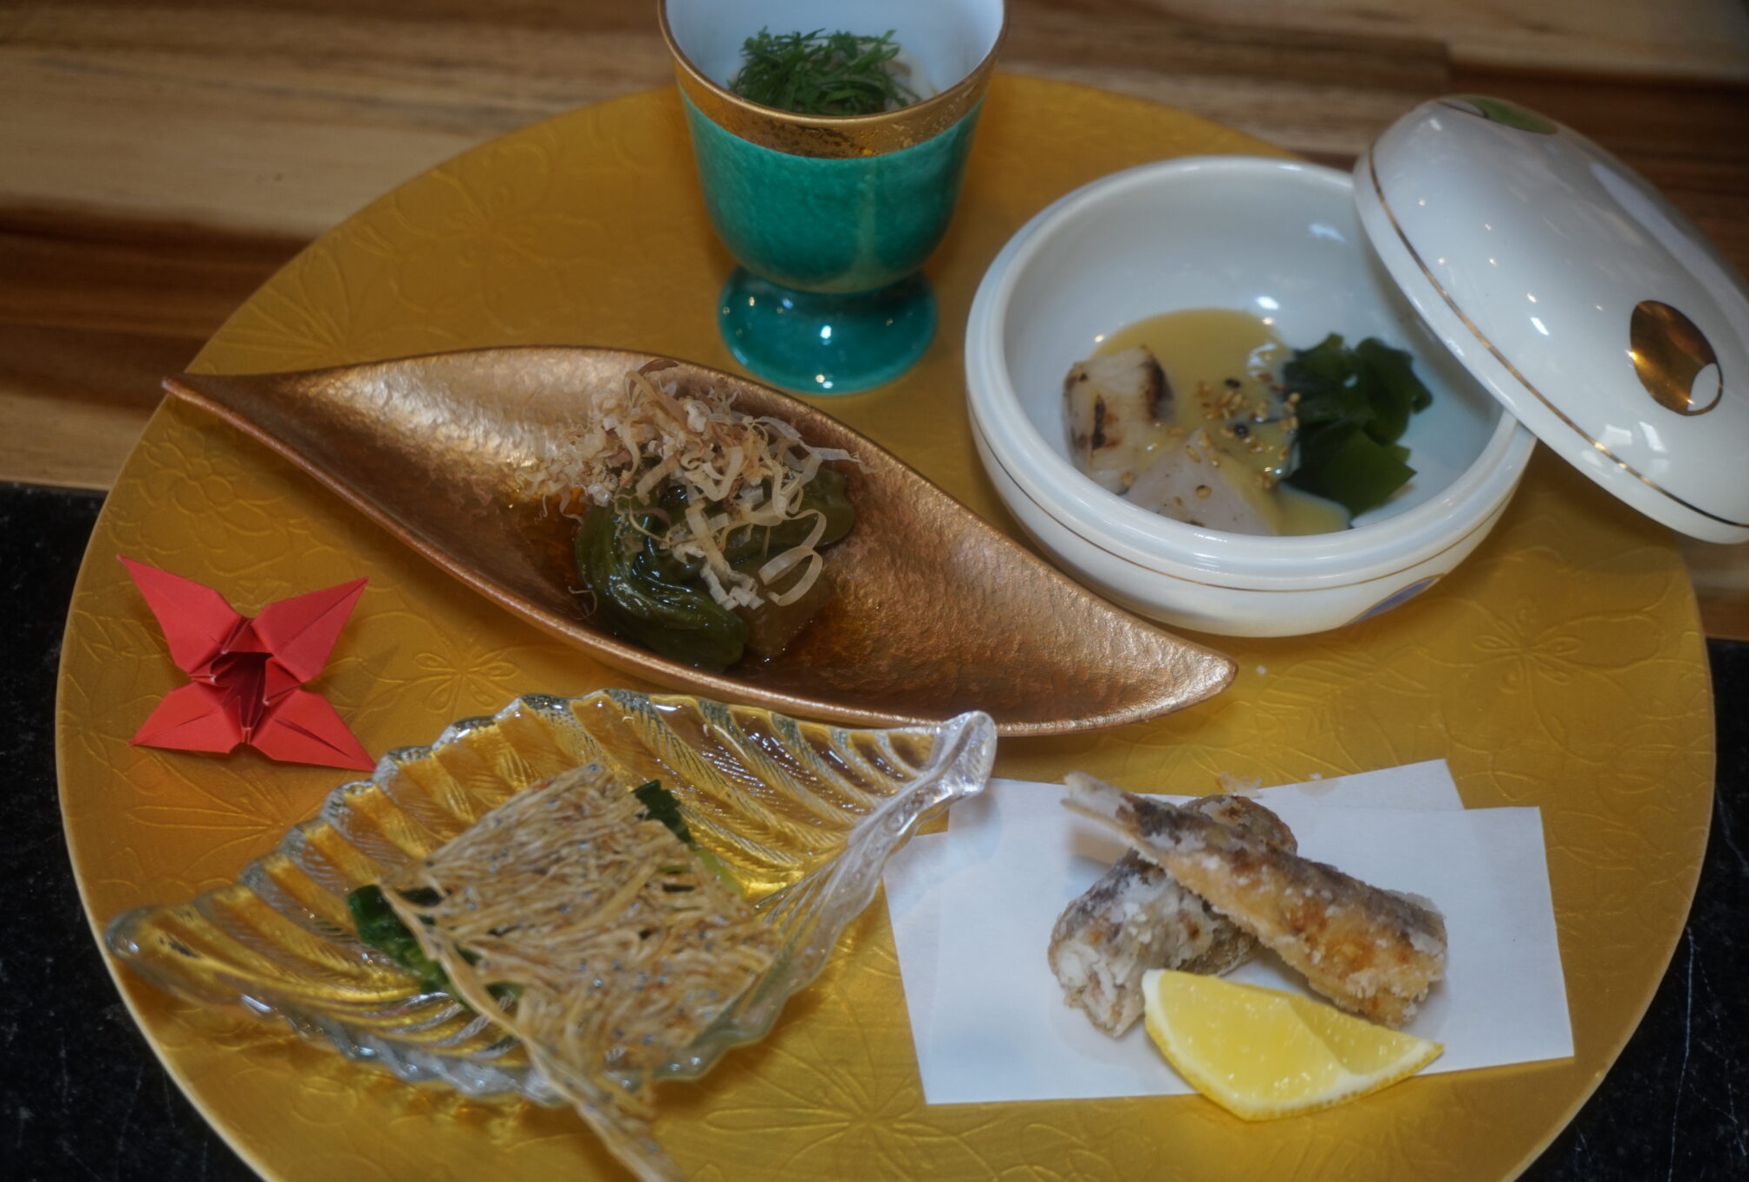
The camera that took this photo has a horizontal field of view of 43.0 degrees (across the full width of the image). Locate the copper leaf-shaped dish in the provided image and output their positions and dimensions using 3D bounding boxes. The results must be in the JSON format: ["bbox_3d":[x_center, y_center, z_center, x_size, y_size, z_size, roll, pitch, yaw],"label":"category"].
[{"bbox_3d":[-0.039,-0.004,0.446,0.223,0.035,0.071,20,55,14],"label":"copper leaf-shaped dish"}]

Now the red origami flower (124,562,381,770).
[{"bbox_3d":[-0.123,0.017,0.438,0.054,0.021,0.050,-3,53,-3],"label":"red origami flower"}]

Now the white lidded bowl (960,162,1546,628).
[{"bbox_3d":[0.075,-0.035,0.463,0.116,0.047,0.116,0,53,0],"label":"white lidded bowl"}]

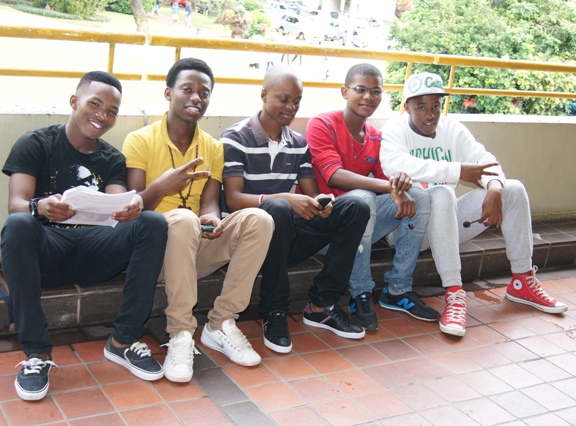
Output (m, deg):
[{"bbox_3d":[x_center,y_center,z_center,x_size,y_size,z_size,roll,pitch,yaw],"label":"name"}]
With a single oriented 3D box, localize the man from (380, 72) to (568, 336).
[{"bbox_3d":[0.828,-0.105,3.741,0.826,1.029,0.834,-1,17,-26],"label":"man"}]

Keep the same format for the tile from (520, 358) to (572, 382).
[{"bbox_3d":[1.029,0.634,3.204,0.156,0.012,0.156,-3,19,-32],"label":"tile"}]

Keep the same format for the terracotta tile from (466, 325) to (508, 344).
[{"bbox_3d":[0.851,0.529,3.433,0.153,0.014,0.156,-3,18,-31],"label":"terracotta tile"}]

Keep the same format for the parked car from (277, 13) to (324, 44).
[{"bbox_3d":[0.946,-12.460,54.000,1.680,1.480,3.900,-5,19,-34],"label":"parked car"}]

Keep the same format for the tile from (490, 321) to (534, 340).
[{"bbox_3d":[0.987,0.523,3.512,0.155,0.014,0.155,-3,19,-31],"label":"tile"}]

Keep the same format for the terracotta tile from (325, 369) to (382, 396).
[{"bbox_3d":[0.236,0.611,2.870,0.155,0.014,0.155,-3,19,-31],"label":"terracotta tile"}]

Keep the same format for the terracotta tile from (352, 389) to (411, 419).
[{"bbox_3d":[0.319,0.660,2.739,0.155,0.014,0.155,-3,19,-31],"label":"terracotta tile"}]

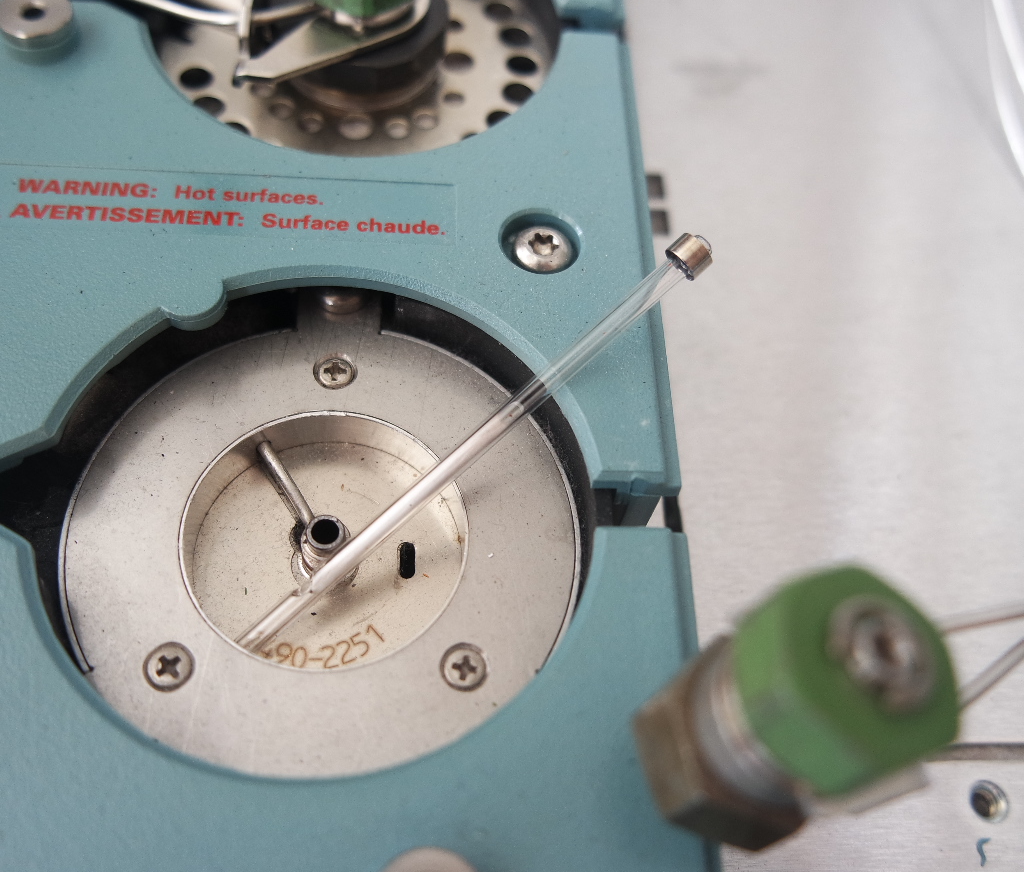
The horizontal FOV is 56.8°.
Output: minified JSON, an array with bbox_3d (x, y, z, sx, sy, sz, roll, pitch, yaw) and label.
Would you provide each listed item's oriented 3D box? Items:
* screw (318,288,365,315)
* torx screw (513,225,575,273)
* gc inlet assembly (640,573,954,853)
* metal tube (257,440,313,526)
[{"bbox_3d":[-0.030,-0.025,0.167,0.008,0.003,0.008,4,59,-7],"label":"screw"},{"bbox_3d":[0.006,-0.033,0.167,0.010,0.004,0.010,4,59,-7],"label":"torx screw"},{"bbox_3d":[0.030,0.031,0.106,0.022,0.034,0.022,8,57,-13],"label":"gc inlet assembly"},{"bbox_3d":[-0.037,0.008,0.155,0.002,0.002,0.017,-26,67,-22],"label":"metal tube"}]

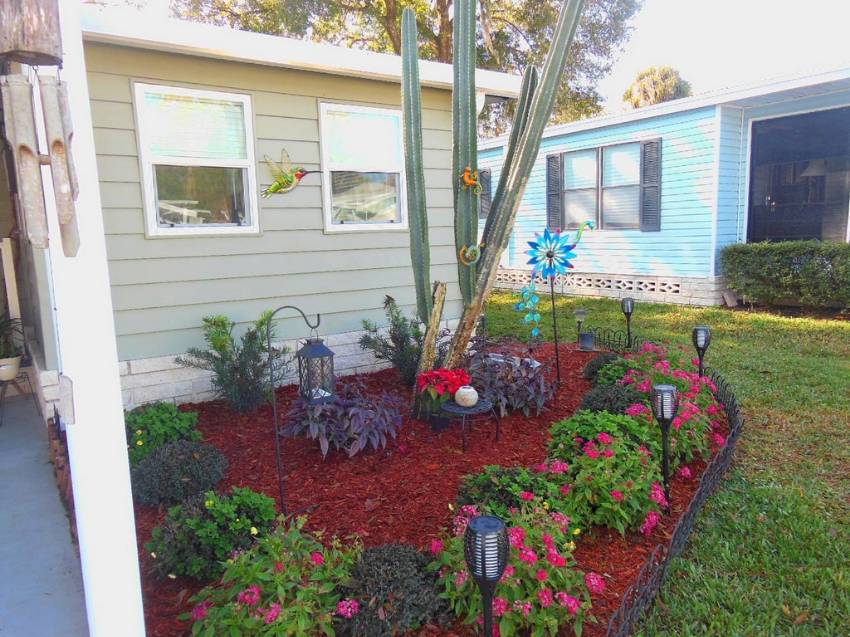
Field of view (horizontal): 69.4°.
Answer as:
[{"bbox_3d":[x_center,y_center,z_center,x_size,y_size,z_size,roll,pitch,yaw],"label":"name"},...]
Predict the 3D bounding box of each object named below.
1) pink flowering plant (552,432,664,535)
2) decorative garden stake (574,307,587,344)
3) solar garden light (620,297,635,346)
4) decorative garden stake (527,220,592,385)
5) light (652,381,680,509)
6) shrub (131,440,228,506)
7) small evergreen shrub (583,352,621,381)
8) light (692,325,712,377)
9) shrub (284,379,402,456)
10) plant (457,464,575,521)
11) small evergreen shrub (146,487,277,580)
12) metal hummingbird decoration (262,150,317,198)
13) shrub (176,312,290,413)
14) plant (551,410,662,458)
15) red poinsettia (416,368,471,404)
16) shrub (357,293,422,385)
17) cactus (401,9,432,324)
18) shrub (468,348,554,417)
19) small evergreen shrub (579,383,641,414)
[{"bbox_3d":[0.911,0.753,3.055,0.553,0.364,0.520,1,8,17],"label":"pink flowering plant"},{"bbox_3d":[1.671,0.105,6.572,0.125,0.390,0.125,1,9,14],"label":"decorative garden stake"},{"bbox_3d":[2.070,0.058,6.242,0.124,0.530,0.124,1,9,18],"label":"solar garden light"},{"bbox_3d":[1.235,-0.125,5.600,0.630,1.480,0.200,1,9,12],"label":"decorative garden stake"},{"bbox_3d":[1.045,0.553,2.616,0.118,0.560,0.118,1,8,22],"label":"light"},{"bbox_3d":[-1.208,0.728,3.017,0.459,0.254,0.459,-5,8,-23],"label":"shrub"},{"bbox_3d":[1.529,0.413,5.286,0.350,0.200,0.350,1,9,16],"label":"small evergreen shrub"},{"bbox_3d":[1.881,0.351,4.176,0.122,0.620,0.122,2,9,24],"label":"light"},{"bbox_3d":[-0.541,0.627,4.147,0.819,0.399,0.680,-3,8,-8],"label":"shrub"},{"bbox_3d":[0.468,0.885,3.170,0.580,0.290,0.480,0,9,8],"label":"plant"},{"bbox_3d":[-0.822,0.796,2.401,0.498,0.262,0.498,-5,8,-20],"label":"small evergreen shrub"},{"bbox_3d":[-1.200,-1.301,5.522,0.584,0.423,0.080,-7,9,-33],"label":"metal hummingbird decoration"},{"bbox_3d":[-1.574,0.345,5.071,0.930,0.820,0.780,-4,9,-17],"label":"shrub"},{"bbox_3d":[1.053,0.677,3.621,0.640,0.260,0.560,1,9,16],"label":"plant"},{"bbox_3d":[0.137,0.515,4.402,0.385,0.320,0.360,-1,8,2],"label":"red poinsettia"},{"bbox_3d":[-0.269,0.189,5.593,0.700,0.790,0.660,-2,8,-3],"label":"shrub"},{"bbox_3d":[-0.057,-1.100,4.642,0.210,2.360,0.190,-1,8,0],"label":"cactus"},{"bbox_3d":[0.694,0.469,4.910,0.684,0.434,0.600,-1,8,8],"label":"shrub"},{"bbox_3d":[1.335,0.568,4.416,0.430,0.190,0.410,1,9,17],"label":"small evergreen shrub"}]

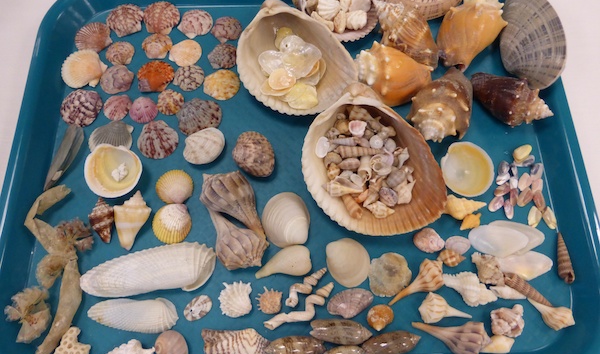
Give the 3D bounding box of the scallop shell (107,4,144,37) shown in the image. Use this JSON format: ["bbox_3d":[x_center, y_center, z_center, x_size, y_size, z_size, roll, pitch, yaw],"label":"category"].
[{"bbox_3d":[-0.164,-0.149,0.404,0.034,0.010,0.035,-20,72,-7],"label":"scallop shell"}]

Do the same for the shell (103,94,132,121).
[{"bbox_3d":[-0.159,-0.062,0.375,0.023,0.007,0.026,43,76,13],"label":"shell"}]

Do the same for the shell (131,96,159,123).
[{"bbox_3d":[-0.136,-0.059,0.373,0.024,0.007,0.024,-6,70,-3],"label":"shell"}]

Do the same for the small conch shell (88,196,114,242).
[{"bbox_3d":[-0.154,0.033,0.337,0.019,0.017,0.038,-16,72,-6],"label":"small conch shell"}]

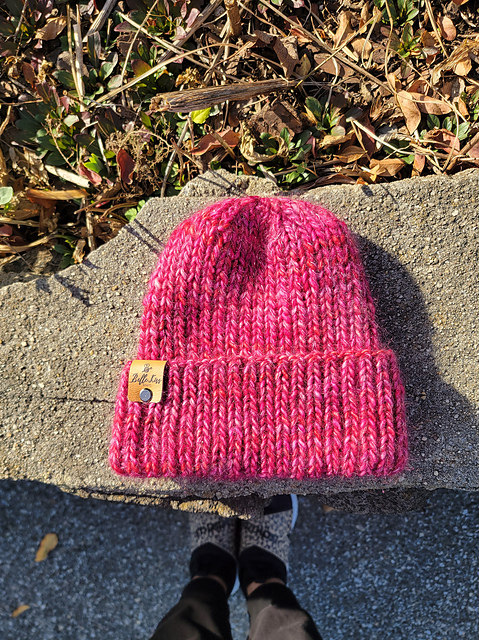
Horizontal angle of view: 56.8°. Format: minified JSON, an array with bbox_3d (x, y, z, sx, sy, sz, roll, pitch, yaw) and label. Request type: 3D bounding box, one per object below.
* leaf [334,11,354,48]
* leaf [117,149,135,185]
[{"bbox_3d":[0.124,-0.350,0.536,0.020,0.010,0.043,17,98,4],"label":"leaf"},{"bbox_3d":[-0.119,-0.160,0.464,0.017,0.009,0.036,-13,99,-8],"label":"leaf"}]

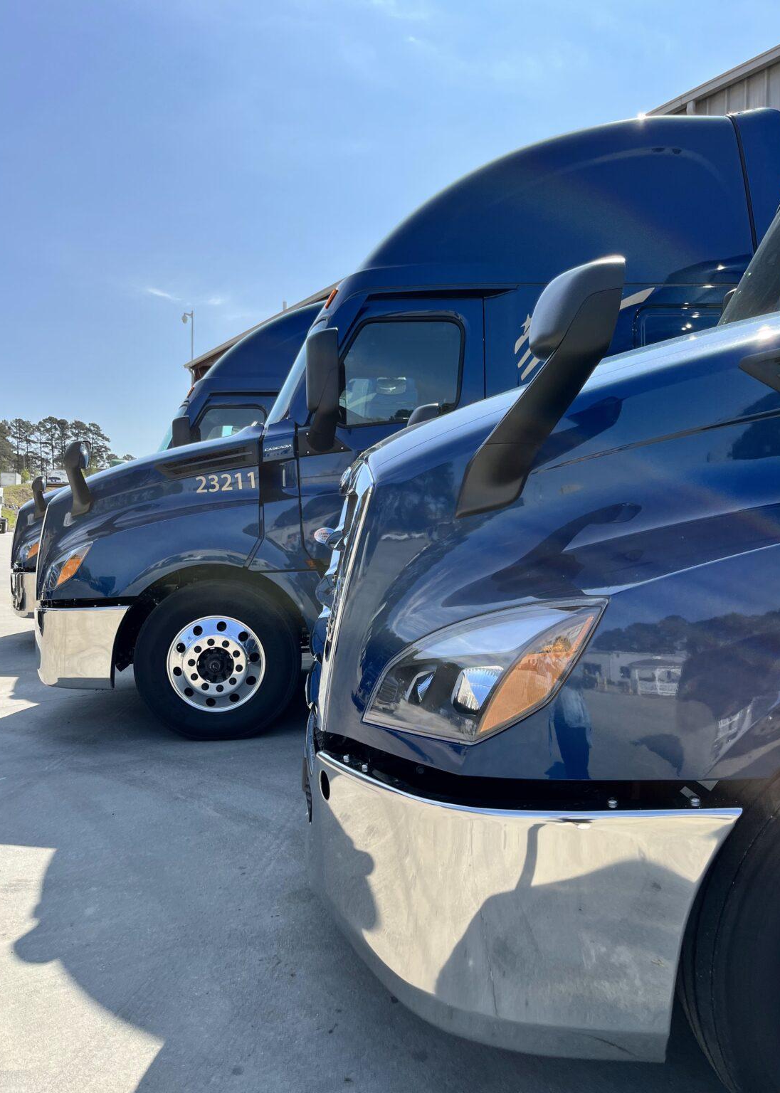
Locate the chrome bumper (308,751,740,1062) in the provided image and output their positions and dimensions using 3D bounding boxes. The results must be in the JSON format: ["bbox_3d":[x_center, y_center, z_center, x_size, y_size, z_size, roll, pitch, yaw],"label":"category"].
[{"bbox_3d":[0.218,0.711,2.689,0.900,0.540,2.400,1,2,0],"label":"chrome bumper"}]

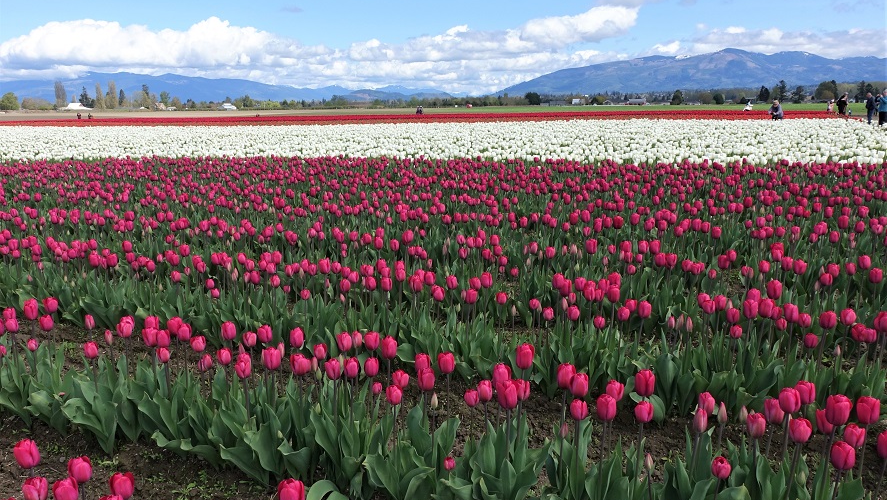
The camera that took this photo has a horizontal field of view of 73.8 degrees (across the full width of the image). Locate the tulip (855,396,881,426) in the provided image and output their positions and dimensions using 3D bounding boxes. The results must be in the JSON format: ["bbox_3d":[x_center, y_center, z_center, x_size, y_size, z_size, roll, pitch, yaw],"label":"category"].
[{"bbox_3d":[1.185,0.448,1.645,0.052,0.081,0.052,10,17,37],"label":"tulip"}]

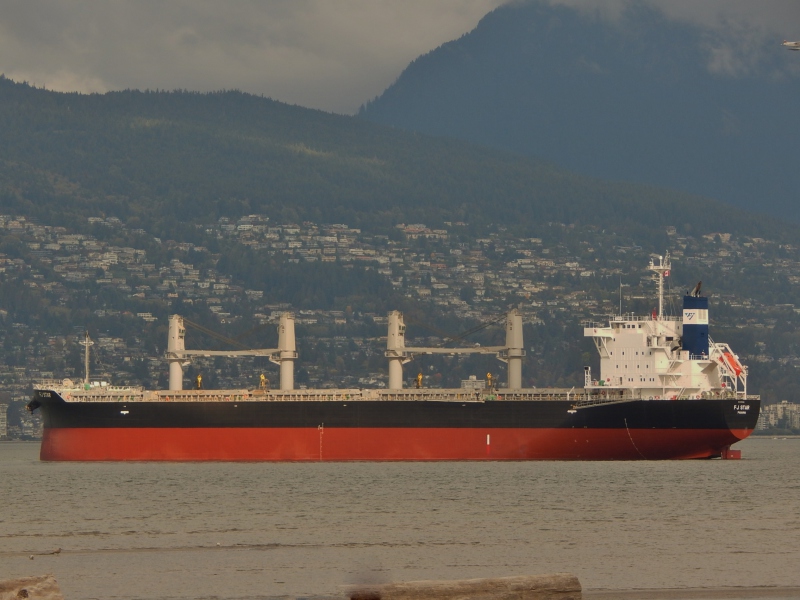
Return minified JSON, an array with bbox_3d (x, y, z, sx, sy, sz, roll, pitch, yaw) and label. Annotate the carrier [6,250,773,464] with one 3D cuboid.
[{"bbox_3d":[-5.300,14.100,1255.500,200.000,45.000,32.300,-1,-2,40],"label":"carrier"}]

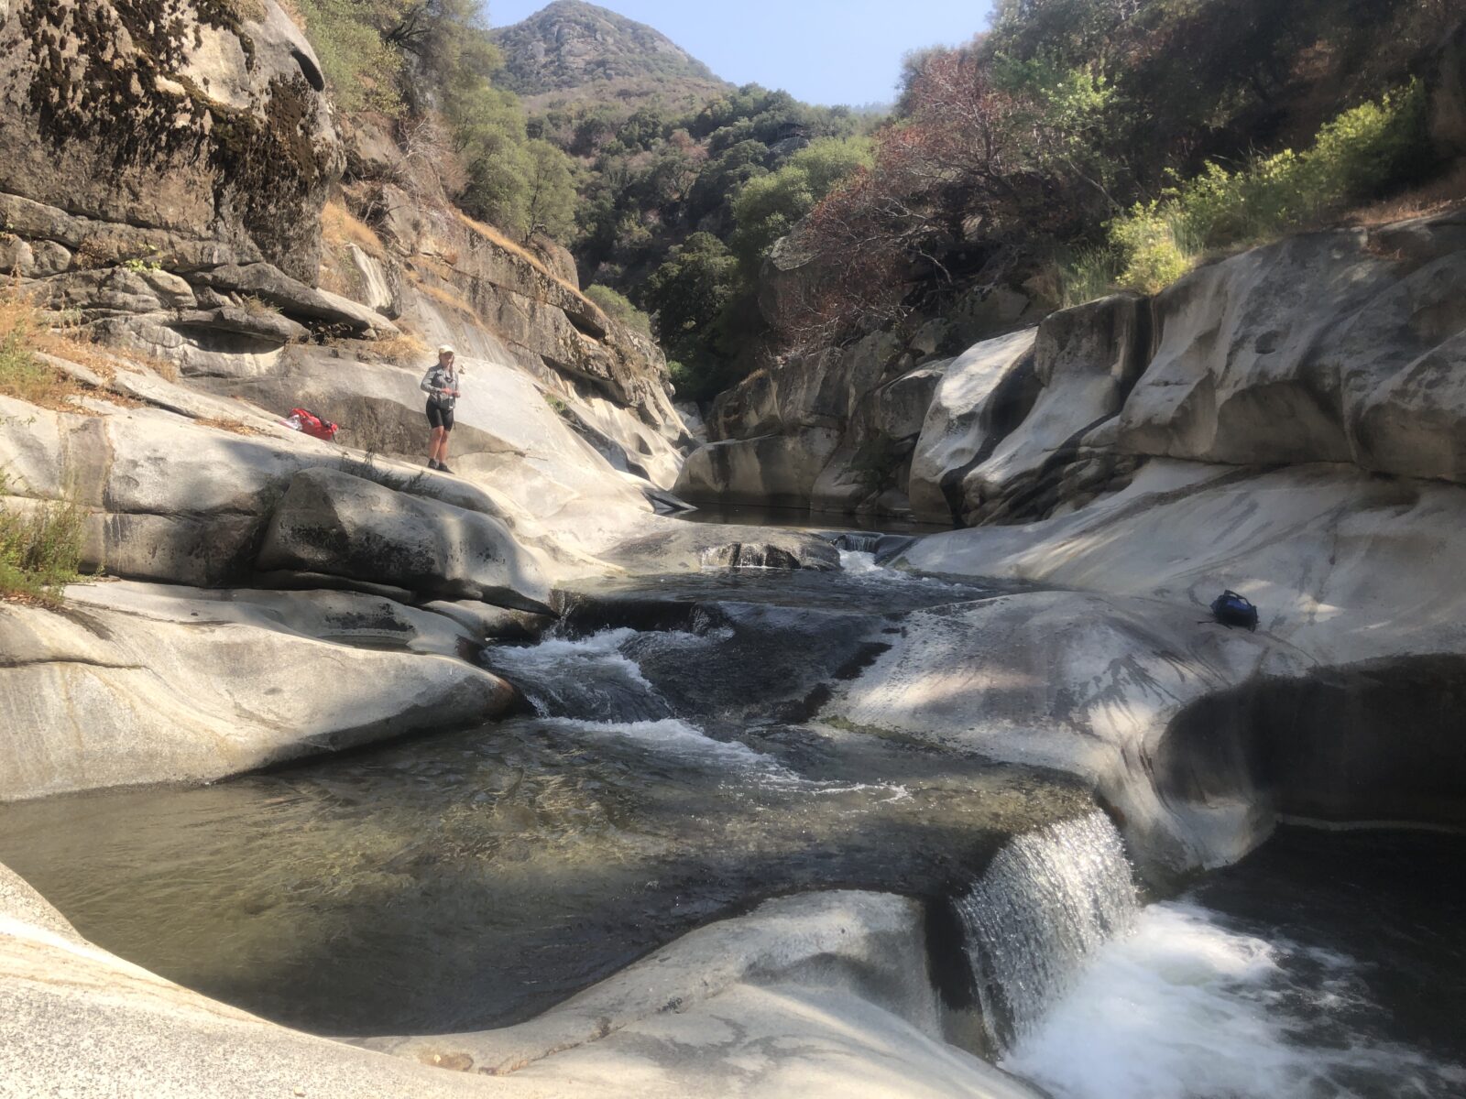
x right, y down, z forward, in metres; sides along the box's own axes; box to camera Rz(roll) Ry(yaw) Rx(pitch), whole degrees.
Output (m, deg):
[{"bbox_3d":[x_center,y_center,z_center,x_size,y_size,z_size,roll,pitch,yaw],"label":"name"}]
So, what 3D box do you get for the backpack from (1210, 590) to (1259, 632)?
[{"bbox_3d":[5.034,0.621,11.900,0.470,0.250,0.290,21,21,21],"label":"backpack"}]

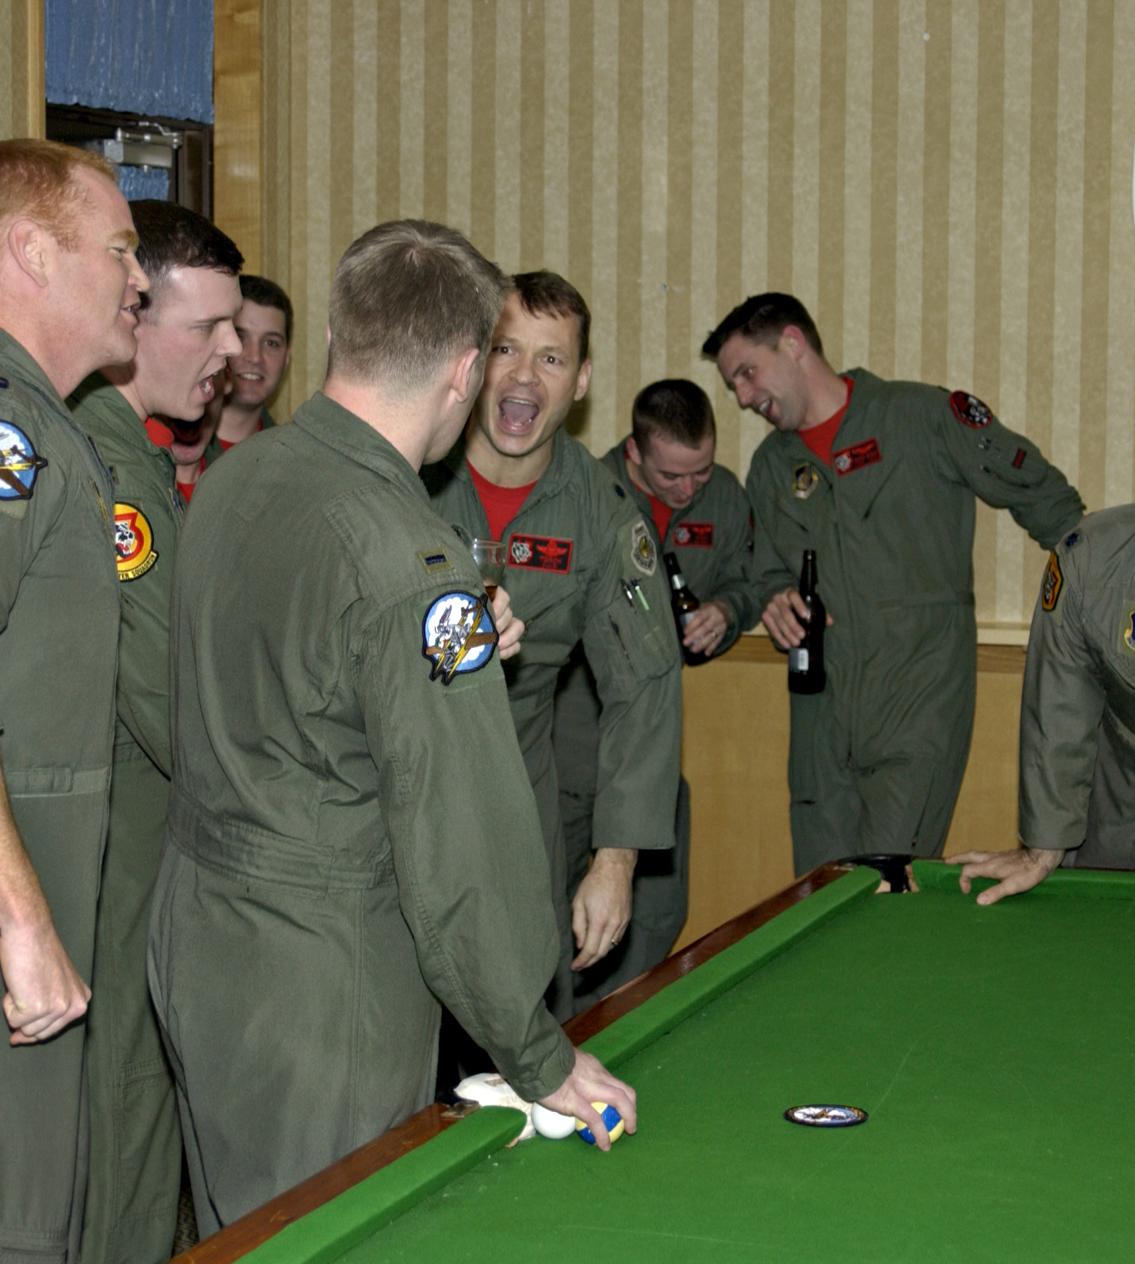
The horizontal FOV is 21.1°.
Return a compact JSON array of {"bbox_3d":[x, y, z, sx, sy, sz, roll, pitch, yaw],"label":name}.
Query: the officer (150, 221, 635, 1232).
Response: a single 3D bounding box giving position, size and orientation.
[{"bbox_3d":[-0.203,0.453,3.257,0.500,1.765,0.580,-2,5,-35],"label":"officer"}]

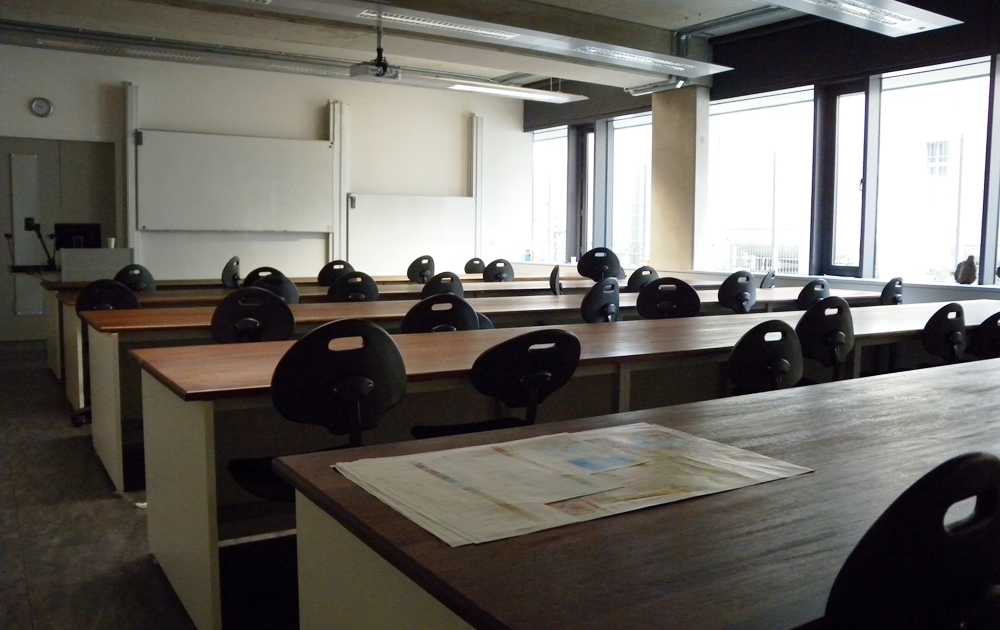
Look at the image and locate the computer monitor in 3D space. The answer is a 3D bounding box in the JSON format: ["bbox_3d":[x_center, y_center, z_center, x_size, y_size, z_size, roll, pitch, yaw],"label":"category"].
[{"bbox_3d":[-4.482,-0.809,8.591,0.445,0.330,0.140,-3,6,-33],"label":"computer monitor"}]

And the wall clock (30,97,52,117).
[{"bbox_3d":[-5.176,-2.350,9.138,0.232,0.232,0.050,-3,6,-32],"label":"wall clock"}]

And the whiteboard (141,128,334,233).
[{"bbox_3d":[-3.373,-1.706,10.536,2.507,1.221,0.050,-3,6,-33],"label":"whiteboard"}]

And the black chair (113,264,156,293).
[{"bbox_3d":[-3.123,0.058,6.783,0.560,0.973,0.580,-4,7,-42],"label":"black chair"}]

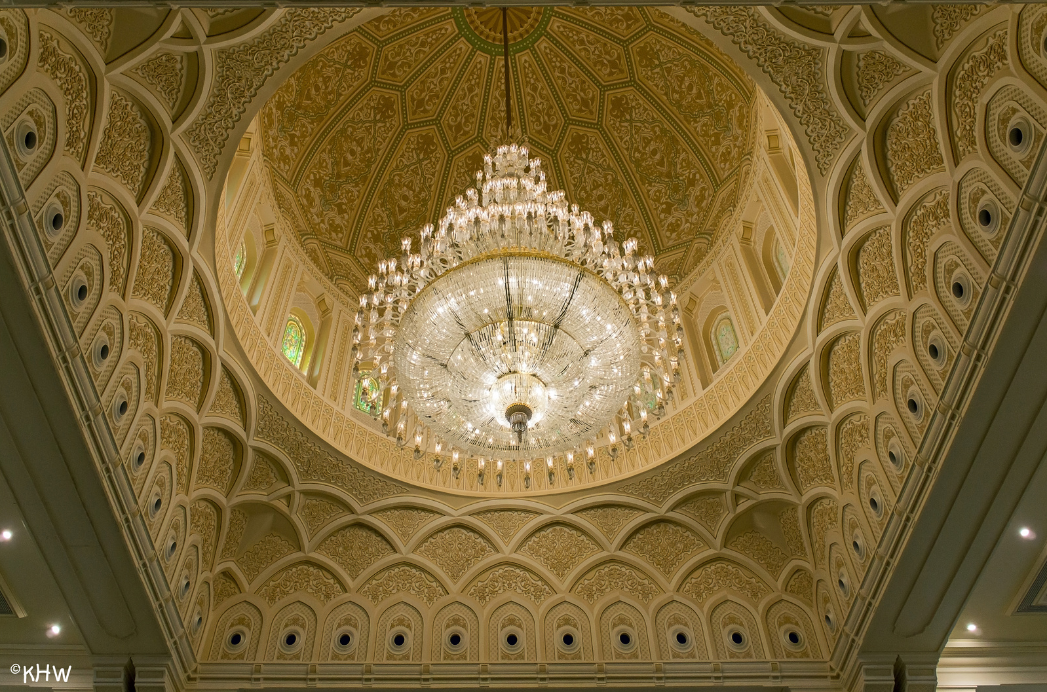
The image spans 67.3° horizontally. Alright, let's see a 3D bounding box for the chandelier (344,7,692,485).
[{"bbox_3d":[-0.140,-2.300,16.200,5.300,12.200,5.300,-1,-54,-1],"label":"chandelier"}]

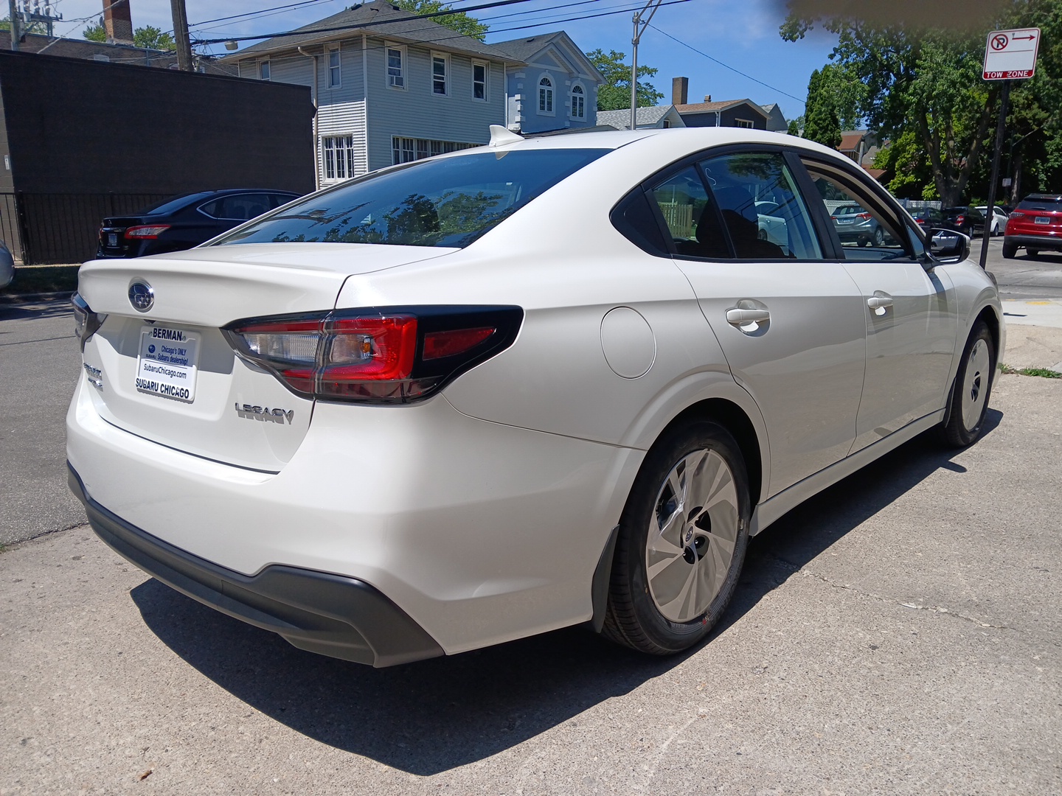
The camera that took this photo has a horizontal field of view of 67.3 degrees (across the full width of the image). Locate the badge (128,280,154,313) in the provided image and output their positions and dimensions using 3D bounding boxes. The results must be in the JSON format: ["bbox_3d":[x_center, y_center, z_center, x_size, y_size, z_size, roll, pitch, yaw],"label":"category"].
[{"bbox_3d":[-0.904,-0.237,1.856,0.138,0.076,0.018,10,23,42],"label":"badge"}]

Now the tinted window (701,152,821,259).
[{"bbox_3d":[0.738,-0.606,2.502,0.045,0.355,0.590,-17,-5,44],"label":"tinted window"}]

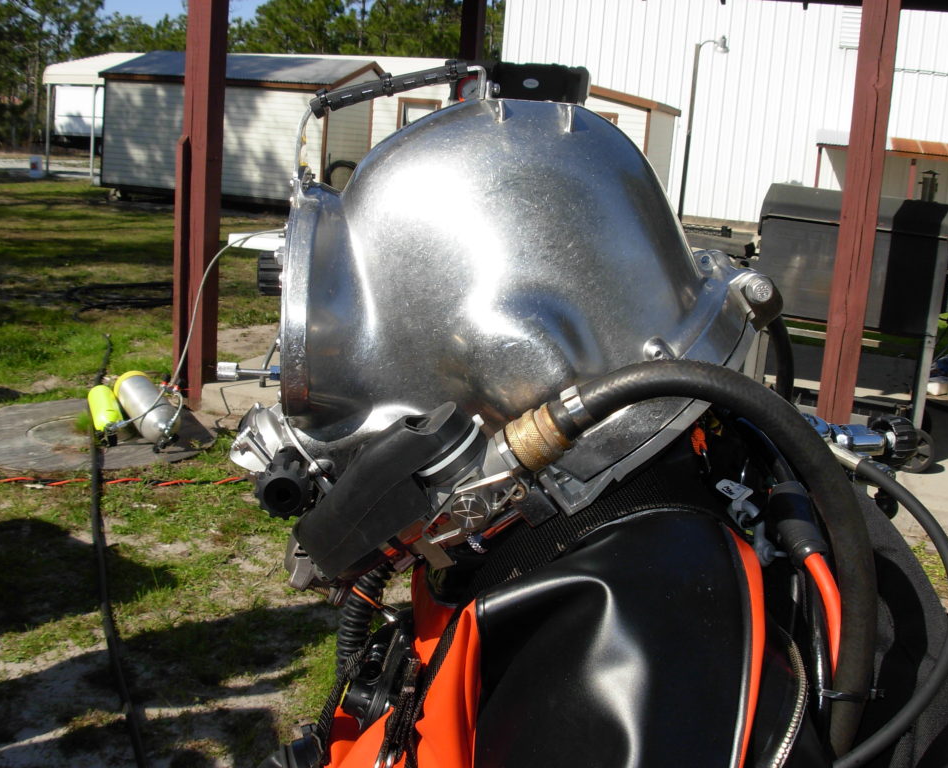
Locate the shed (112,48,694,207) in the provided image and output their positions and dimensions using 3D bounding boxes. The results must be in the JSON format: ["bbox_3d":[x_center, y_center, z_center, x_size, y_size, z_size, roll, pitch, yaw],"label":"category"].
[{"bbox_3d":[-1.450,-4.297,19.283,9.700,2.500,3.200,8,13,18],"label":"shed"}]

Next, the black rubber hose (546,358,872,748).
[{"bbox_3d":[0.160,0.124,0.768,0.239,0.274,0.107,4,12,0],"label":"black rubber hose"}]

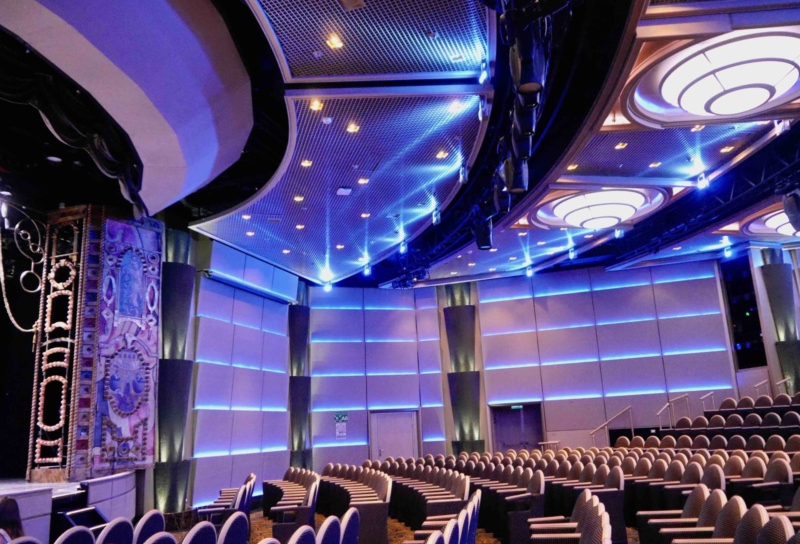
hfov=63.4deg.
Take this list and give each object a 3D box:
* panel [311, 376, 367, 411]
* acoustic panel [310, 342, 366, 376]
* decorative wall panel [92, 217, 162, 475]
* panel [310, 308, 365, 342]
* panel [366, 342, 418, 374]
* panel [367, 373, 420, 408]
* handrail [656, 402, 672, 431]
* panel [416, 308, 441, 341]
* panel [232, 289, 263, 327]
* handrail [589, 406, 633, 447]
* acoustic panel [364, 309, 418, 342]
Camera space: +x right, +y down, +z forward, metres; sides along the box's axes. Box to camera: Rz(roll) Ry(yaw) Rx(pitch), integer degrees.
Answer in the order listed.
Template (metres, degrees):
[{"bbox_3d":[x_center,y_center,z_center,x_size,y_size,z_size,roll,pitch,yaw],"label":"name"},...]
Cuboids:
[{"bbox_3d":[-1.632,3.261,17.483,1.478,0.892,0.060,1,-14,-17],"label":"panel"},{"bbox_3d":[-1.673,2.368,17.702,1.485,0.892,0.060,1,-14,-17],"label":"acoustic panel"},{"bbox_3d":[-4.928,1.244,11.830,0.120,4.572,1.200,-11,-16,32],"label":"decorative wall panel"},{"bbox_3d":[-1.722,1.475,17.918,1.490,0.892,0.060,1,-14,-17],"label":"panel"},{"bbox_3d":[-0.226,2.406,18.136,1.467,0.892,0.060,1,-14,-17],"label":"panel"},{"bbox_3d":[-0.182,3.298,17.919,1.478,0.892,0.060,1,-14,-17],"label":"panel"},{"bbox_3d":[6.069,3.343,14.835,0.474,0.657,0.060,3,-15,-24],"label":"handrail"},{"bbox_3d":[0.798,1.499,18.503,0.619,0.892,0.060,-5,-14,9],"label":"panel"},{"bbox_3d":[-3.464,0.825,14.922,0.060,0.892,1.175,-7,-15,19],"label":"panel"},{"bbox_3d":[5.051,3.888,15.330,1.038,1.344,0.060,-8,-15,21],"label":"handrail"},{"bbox_3d":[-0.267,1.513,18.355,1.476,0.892,0.060,1,-14,-17],"label":"acoustic panel"}]

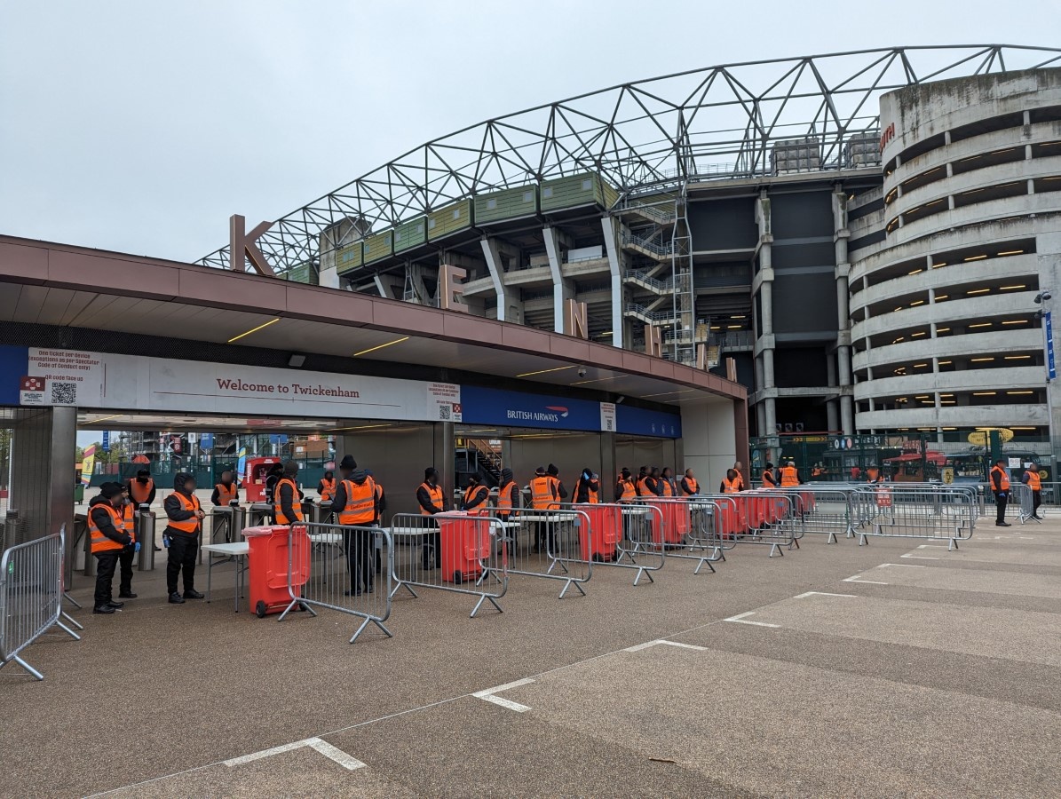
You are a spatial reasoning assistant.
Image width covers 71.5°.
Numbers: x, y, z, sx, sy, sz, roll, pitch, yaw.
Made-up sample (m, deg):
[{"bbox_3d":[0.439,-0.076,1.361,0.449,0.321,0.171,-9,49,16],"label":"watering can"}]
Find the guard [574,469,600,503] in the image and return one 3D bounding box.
[{"bbox_3d":[1.242,2.407,16.621,0.550,1.710,0.400,-1,-5,6],"label":"guard"}]

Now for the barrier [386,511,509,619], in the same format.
[{"bbox_3d":[-1.080,2.010,9.190,0.460,1.100,2.360,4,-7,-42],"label":"barrier"}]

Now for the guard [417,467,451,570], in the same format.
[{"bbox_3d":[-1.697,2.067,12.803,0.400,1.730,0.520,-5,-7,41],"label":"guard"}]

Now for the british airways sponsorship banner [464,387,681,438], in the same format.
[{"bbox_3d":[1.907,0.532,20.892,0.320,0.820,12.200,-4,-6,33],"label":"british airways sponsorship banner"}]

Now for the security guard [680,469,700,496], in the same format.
[{"bbox_3d":[4.226,2.644,19.577,0.540,1.660,0.360,1,-6,-23],"label":"security guard"}]

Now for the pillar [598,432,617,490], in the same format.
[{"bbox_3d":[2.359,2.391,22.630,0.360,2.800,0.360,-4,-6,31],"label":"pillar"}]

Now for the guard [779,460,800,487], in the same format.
[{"bbox_3d":[8.161,2.862,23.281,0.560,1.760,0.360,-3,-6,19],"label":"guard"}]

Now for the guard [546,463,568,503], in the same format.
[{"bbox_3d":[0.528,2.229,15.097,0.520,1.790,0.400,-2,-6,18],"label":"guard"}]

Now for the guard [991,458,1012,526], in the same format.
[{"bbox_3d":[13.154,2.600,20.556,0.420,1.790,0.500,-5,-7,37],"label":"guard"}]

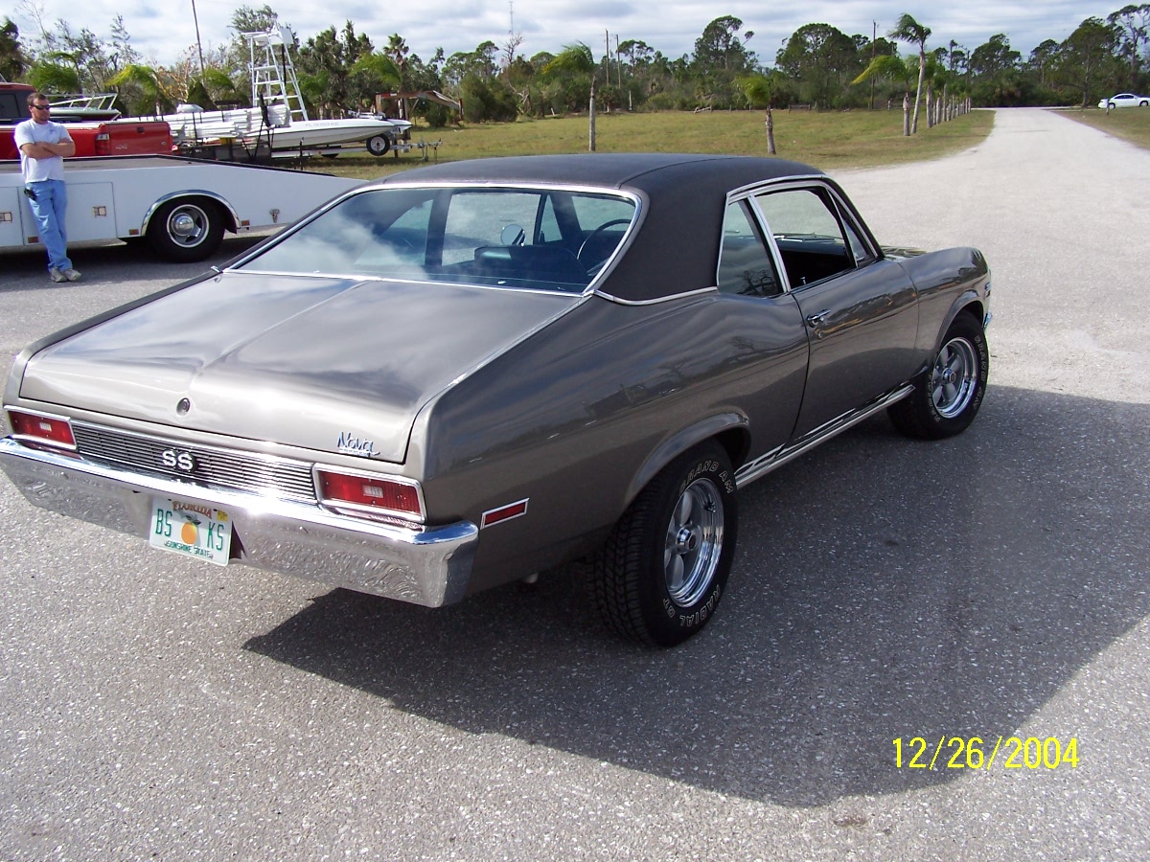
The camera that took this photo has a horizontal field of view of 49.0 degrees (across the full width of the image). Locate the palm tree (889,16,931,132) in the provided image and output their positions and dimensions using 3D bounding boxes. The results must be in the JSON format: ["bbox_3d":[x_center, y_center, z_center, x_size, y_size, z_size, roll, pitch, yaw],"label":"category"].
[{"bbox_3d":[14.412,-15.403,54.464,1.748,4.926,1.574,3,15,14],"label":"palm tree"}]

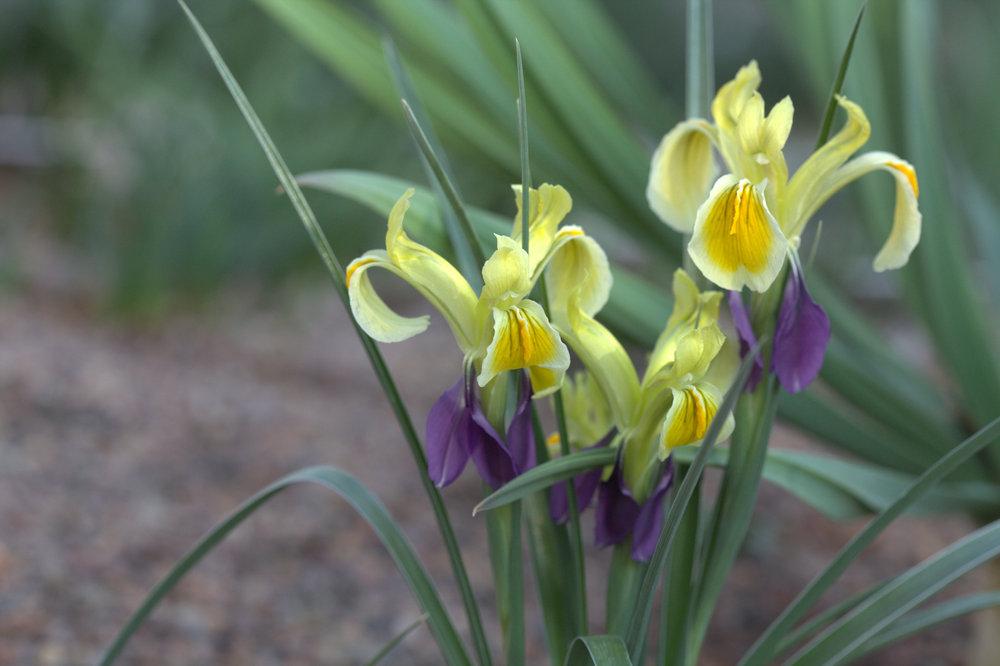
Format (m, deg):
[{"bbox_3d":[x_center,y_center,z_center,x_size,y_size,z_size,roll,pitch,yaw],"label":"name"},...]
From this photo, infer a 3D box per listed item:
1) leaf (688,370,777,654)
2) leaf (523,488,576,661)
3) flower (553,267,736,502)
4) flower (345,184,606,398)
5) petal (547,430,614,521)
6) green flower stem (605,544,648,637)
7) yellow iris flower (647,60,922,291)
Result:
[{"bbox_3d":[0.060,0.048,0.690,0.012,0.072,0.011,14,12,0],"label":"leaf"},{"bbox_3d":[0.013,0.062,0.690,0.012,0.044,0.009,-12,12,0],"label":"leaf"},{"bbox_3d":[0.037,0.013,0.685,0.048,0.052,0.046,-5,13,-22],"label":"flower"},{"bbox_3d":[-0.006,-0.011,0.680,0.064,0.048,0.054,-2,12,-8],"label":"flower"},{"bbox_3d":[0.021,0.038,0.705,0.017,0.023,0.013,0,12,0],"label":"petal"},{"bbox_3d":[0.034,0.069,0.720,0.010,0.028,0.009,3,12,0],"label":"green flower stem"},{"bbox_3d":[0.072,-0.040,0.680,0.068,0.052,0.056,2,12,8],"label":"yellow iris flower"}]

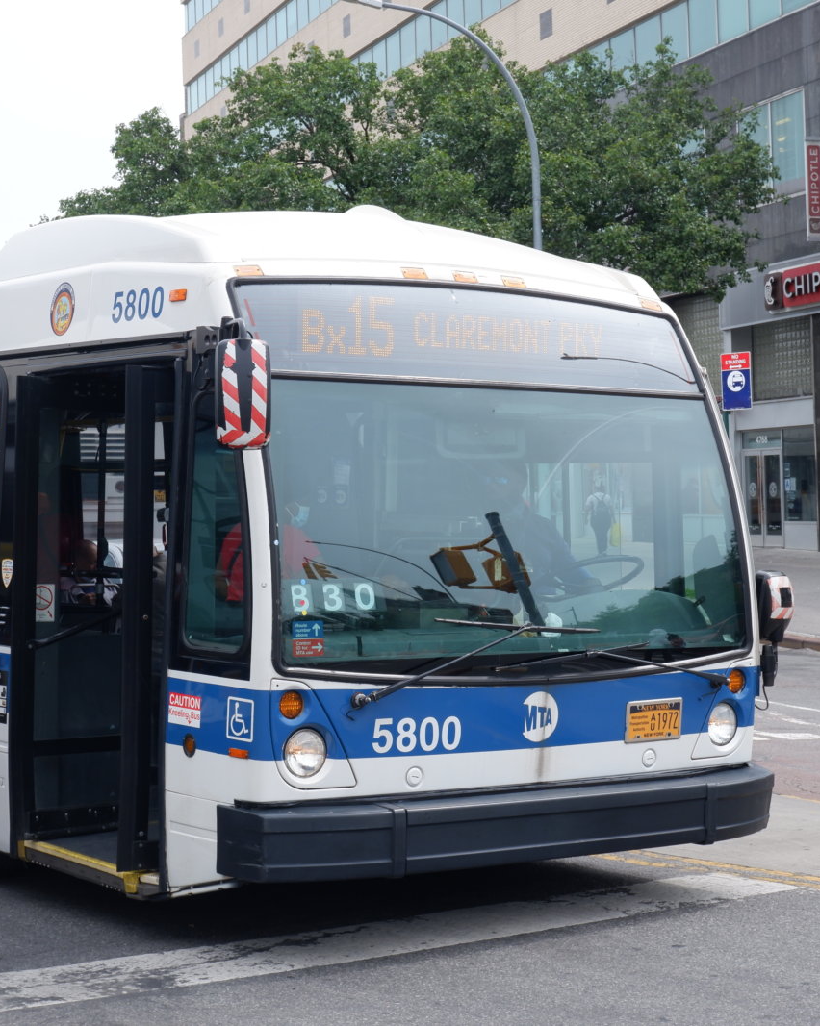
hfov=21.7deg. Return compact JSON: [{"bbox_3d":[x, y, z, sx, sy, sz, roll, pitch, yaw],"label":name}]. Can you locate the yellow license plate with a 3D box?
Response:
[{"bbox_3d":[0.999,0.853,8.773,0.310,0.165,0.020,1,0,-39],"label":"yellow license plate"}]

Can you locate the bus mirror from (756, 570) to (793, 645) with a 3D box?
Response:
[{"bbox_3d":[1.598,0.418,9.421,0.130,0.330,0.200,1,0,38],"label":"bus mirror"}]

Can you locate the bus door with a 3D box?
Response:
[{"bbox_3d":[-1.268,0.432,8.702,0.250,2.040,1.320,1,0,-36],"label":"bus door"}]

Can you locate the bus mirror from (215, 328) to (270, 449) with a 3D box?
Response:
[{"bbox_3d":[-0.602,-0.448,7.704,0.200,0.420,0.140,1,0,-11],"label":"bus mirror"}]

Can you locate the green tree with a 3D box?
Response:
[{"bbox_3d":[0.220,-3.400,38.000,11.500,9.400,9.000,-2,0,3],"label":"green tree"}]

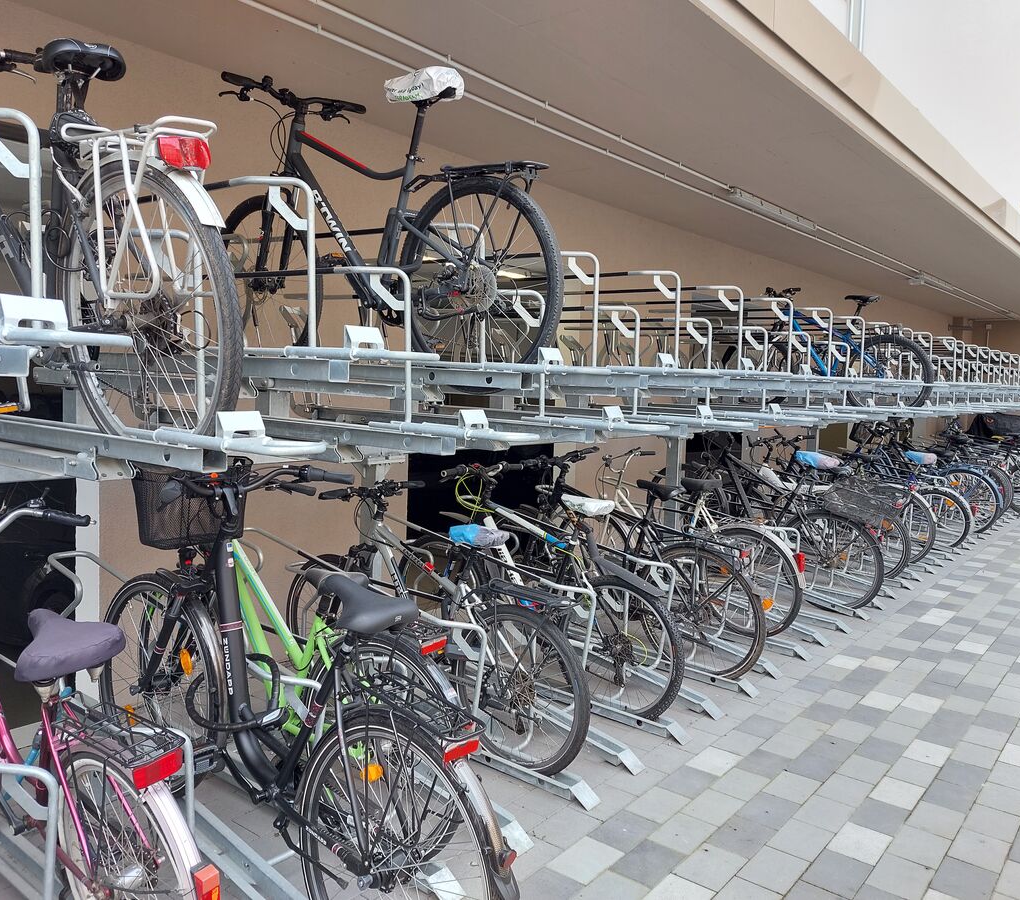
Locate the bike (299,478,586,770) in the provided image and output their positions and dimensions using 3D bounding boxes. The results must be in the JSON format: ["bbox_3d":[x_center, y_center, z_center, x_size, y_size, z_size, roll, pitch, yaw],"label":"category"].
[{"bbox_3d":[-0.378,0.699,3.578,1.760,1.090,0.620,5,6,39],"label":"bike"}]

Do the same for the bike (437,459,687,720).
[{"bbox_3d":[0.083,0.658,4.160,1.770,1.110,0.640,5,6,39],"label":"bike"}]

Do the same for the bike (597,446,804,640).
[{"bbox_3d":[0.999,0.579,5.354,1.820,1.100,0.590,5,6,39],"label":"bike"}]

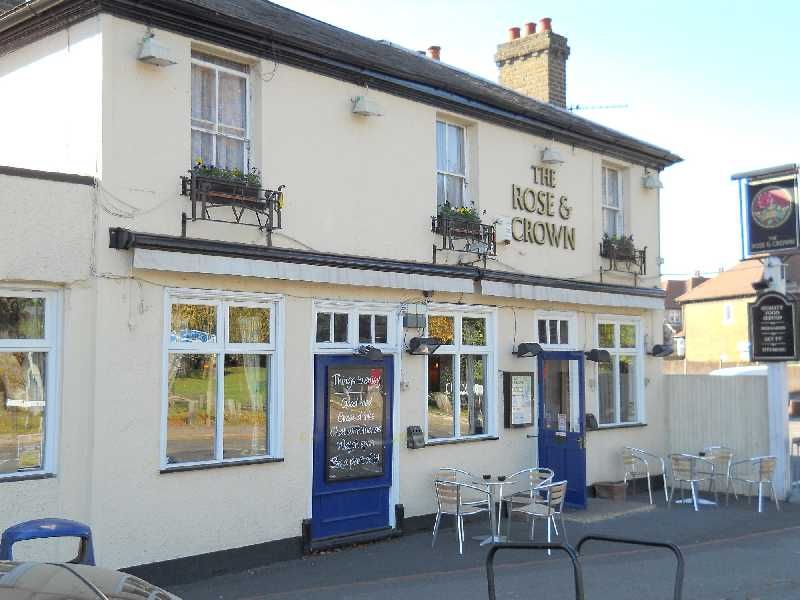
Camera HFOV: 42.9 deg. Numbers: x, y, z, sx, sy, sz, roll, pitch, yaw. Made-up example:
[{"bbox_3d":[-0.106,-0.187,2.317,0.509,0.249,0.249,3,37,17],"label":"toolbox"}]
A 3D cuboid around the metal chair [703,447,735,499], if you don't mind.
[{"bbox_3d":[4.703,2.611,15.132,0.537,0.740,0.578,-2,-4,41],"label":"metal chair"}]

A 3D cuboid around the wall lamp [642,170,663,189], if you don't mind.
[{"bbox_3d":[4.105,-1.930,16.476,0.220,0.240,0.290,-3,-5,42],"label":"wall lamp"}]

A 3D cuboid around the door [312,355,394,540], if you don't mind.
[{"bbox_3d":[-0.531,1.658,11.766,0.080,2.034,1.303,-3,-4,42],"label":"door"}]

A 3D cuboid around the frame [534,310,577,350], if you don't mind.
[{"bbox_3d":[2.212,0.442,14.418,0.120,0.555,1.070,-3,-5,42],"label":"frame"}]

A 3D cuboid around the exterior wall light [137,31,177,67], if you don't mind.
[{"bbox_3d":[-2.245,-2.341,9.456,0.220,0.260,0.300,-3,-5,42],"label":"exterior wall light"}]

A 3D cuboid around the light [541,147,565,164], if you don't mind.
[{"bbox_3d":[2.168,-2.055,14.335,0.220,0.240,0.290,-3,-5,42],"label":"light"}]

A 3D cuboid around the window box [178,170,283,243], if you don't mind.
[{"bbox_3d":[-1.644,-0.897,10.076,0.240,0.630,1.130,-3,-5,42],"label":"window box"}]

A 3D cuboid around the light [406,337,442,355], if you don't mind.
[{"bbox_3d":[0.295,0.560,12.510,0.300,0.220,0.320,-3,-4,42],"label":"light"}]

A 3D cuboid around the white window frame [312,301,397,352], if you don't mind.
[{"bbox_3d":[-0.463,0.319,11.457,0.120,0.565,1.435,-3,-5,42],"label":"white window frame"}]

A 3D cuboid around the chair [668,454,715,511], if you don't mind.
[{"bbox_3d":[4.125,2.558,14.370,0.530,0.730,0.550,-3,-5,45],"label":"chair"}]

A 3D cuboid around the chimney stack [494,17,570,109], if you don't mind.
[{"bbox_3d":[2.195,-3.798,16.886,1.105,1.642,0.618,-2,-4,41],"label":"chimney stack"}]

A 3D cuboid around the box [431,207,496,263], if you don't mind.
[{"bbox_3d":[0.790,-0.752,12.245,0.294,0.557,0.912,-2,-4,41],"label":"box"}]

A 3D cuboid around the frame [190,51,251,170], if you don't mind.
[{"bbox_3d":[-1.929,-1.841,10.693,0.100,1.370,0.880,-3,-4,42],"label":"frame"}]

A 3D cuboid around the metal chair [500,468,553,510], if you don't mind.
[{"bbox_3d":[1.513,2.375,11.873,0.537,0.740,0.578,-2,-4,41],"label":"metal chair"}]

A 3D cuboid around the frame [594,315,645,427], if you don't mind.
[{"bbox_3d":[3.384,1.093,15.669,0.130,1.710,1.510,-3,-5,42],"label":"frame"}]

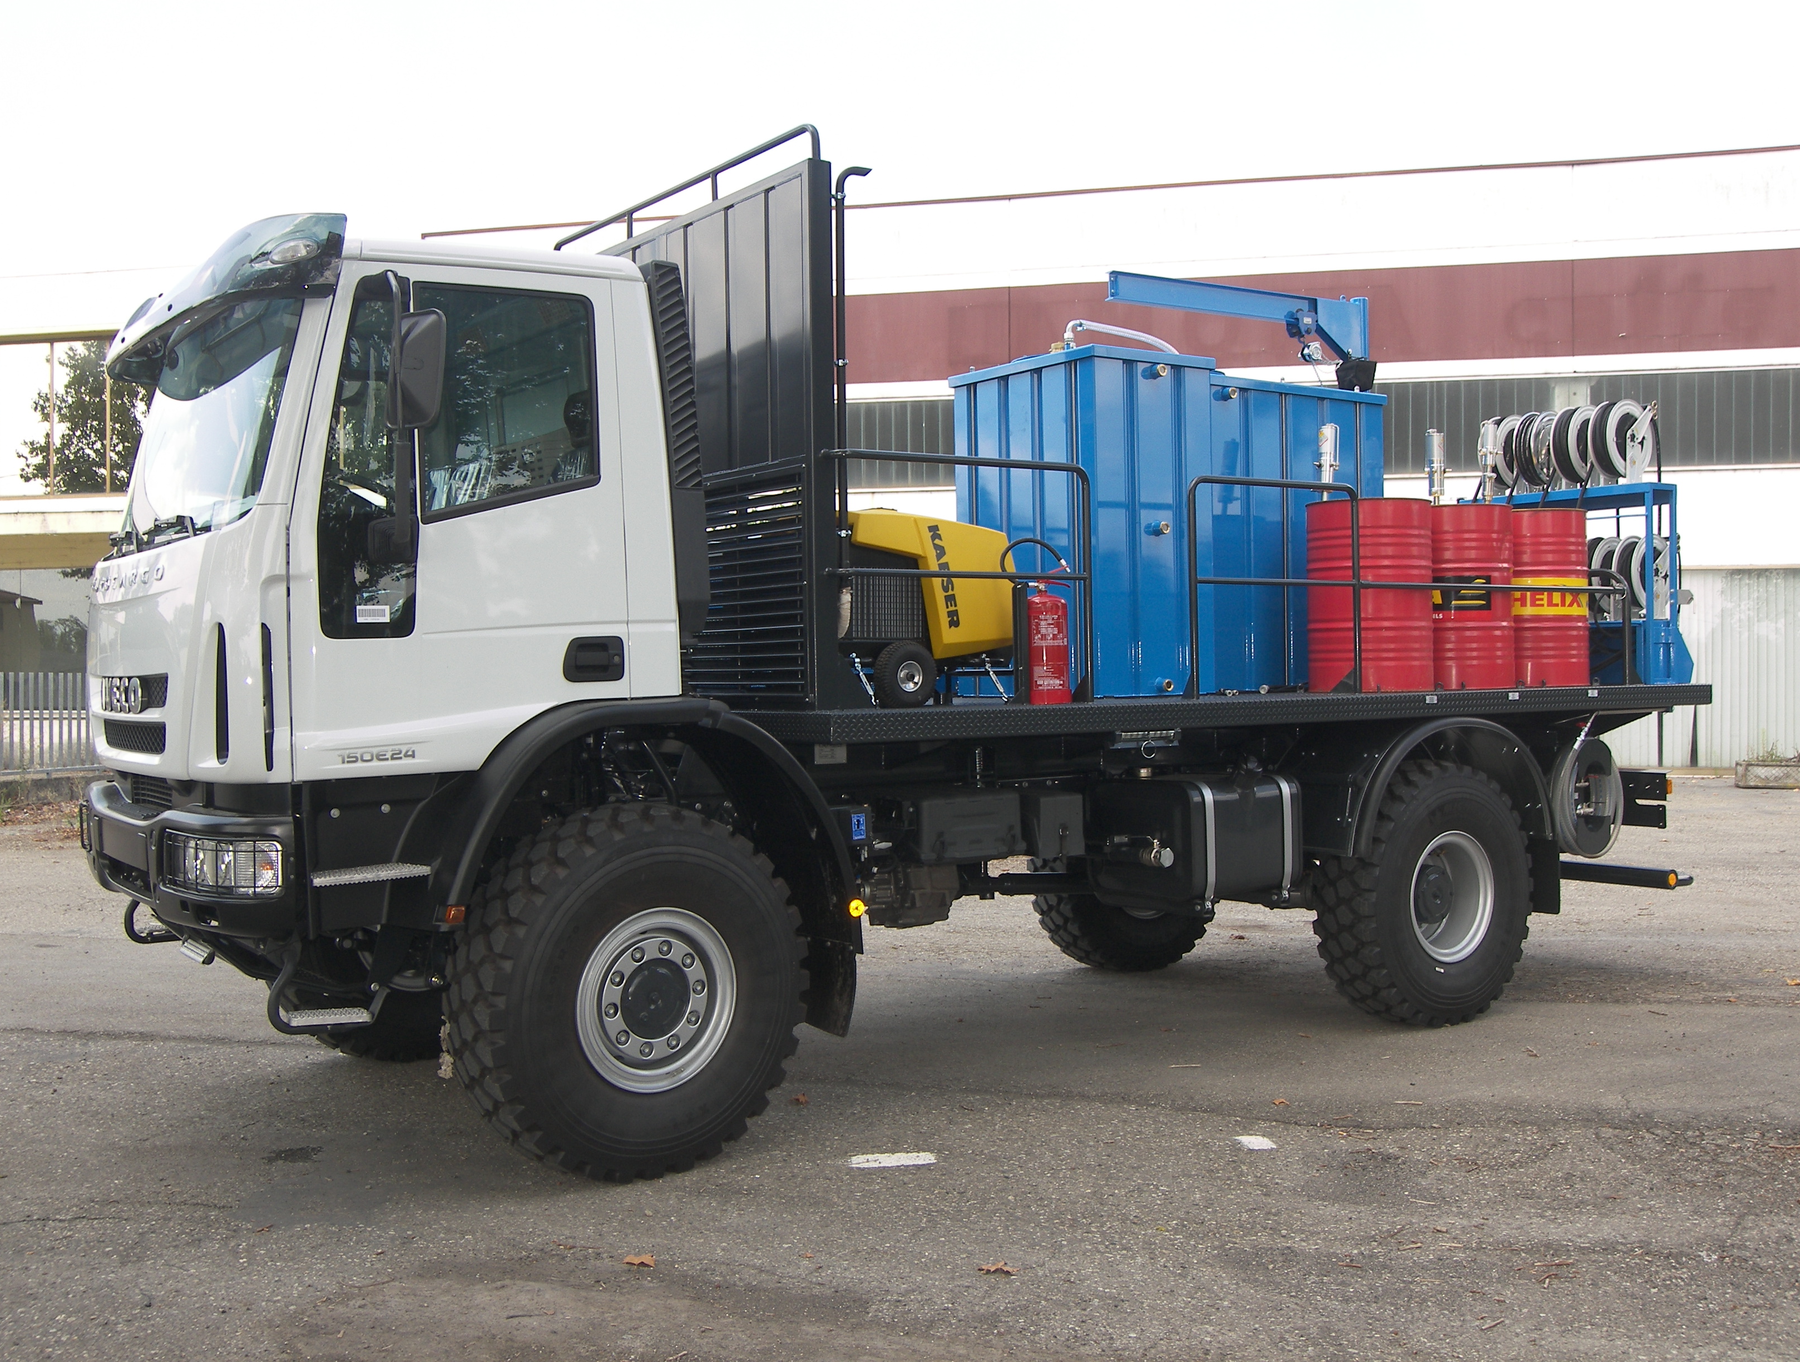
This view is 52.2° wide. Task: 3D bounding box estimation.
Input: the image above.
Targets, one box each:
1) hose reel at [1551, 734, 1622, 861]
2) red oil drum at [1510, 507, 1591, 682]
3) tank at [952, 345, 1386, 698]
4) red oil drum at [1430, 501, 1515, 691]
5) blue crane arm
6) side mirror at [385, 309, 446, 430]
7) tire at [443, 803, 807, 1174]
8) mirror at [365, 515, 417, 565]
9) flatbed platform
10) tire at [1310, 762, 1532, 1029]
[{"bbox_3d":[3.488,0.593,9.398,0.590,0.620,0.160,-1,1,-36],"label":"hose reel"},{"bbox_3d":[3.230,-0.414,9.450,0.590,0.883,0.590,-1,1,-36],"label":"red oil drum"},{"bbox_3d":[1.371,-0.728,9.210,1.980,1.570,1.065,-1,1,-36],"label":"tank"},{"bbox_3d":[2.731,-0.404,9.093,0.590,0.883,0.590,-1,1,-36],"label":"red oil drum"},{"bbox_3d":[1.756,-1.862,9.310,1.860,0.360,0.160,-1,1,-36],"label":"blue crane arm"},{"bbox_3d":[-1.448,-0.938,5.520,0.200,0.370,0.110,0,1,42],"label":"side mirror"},{"bbox_3d":[-0.899,1.032,6.195,1.220,1.220,0.370,-1,1,-38],"label":"tire"},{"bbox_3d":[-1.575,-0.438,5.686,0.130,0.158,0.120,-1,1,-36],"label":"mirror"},{"bbox_3d":[1.309,0.117,9.078,5.560,0.115,2.450,-1,1,-36],"label":"flatbed platform"},{"bbox_3d":[2.469,0.988,8.625,1.220,1.220,0.370,-1,1,-36],"label":"tire"}]

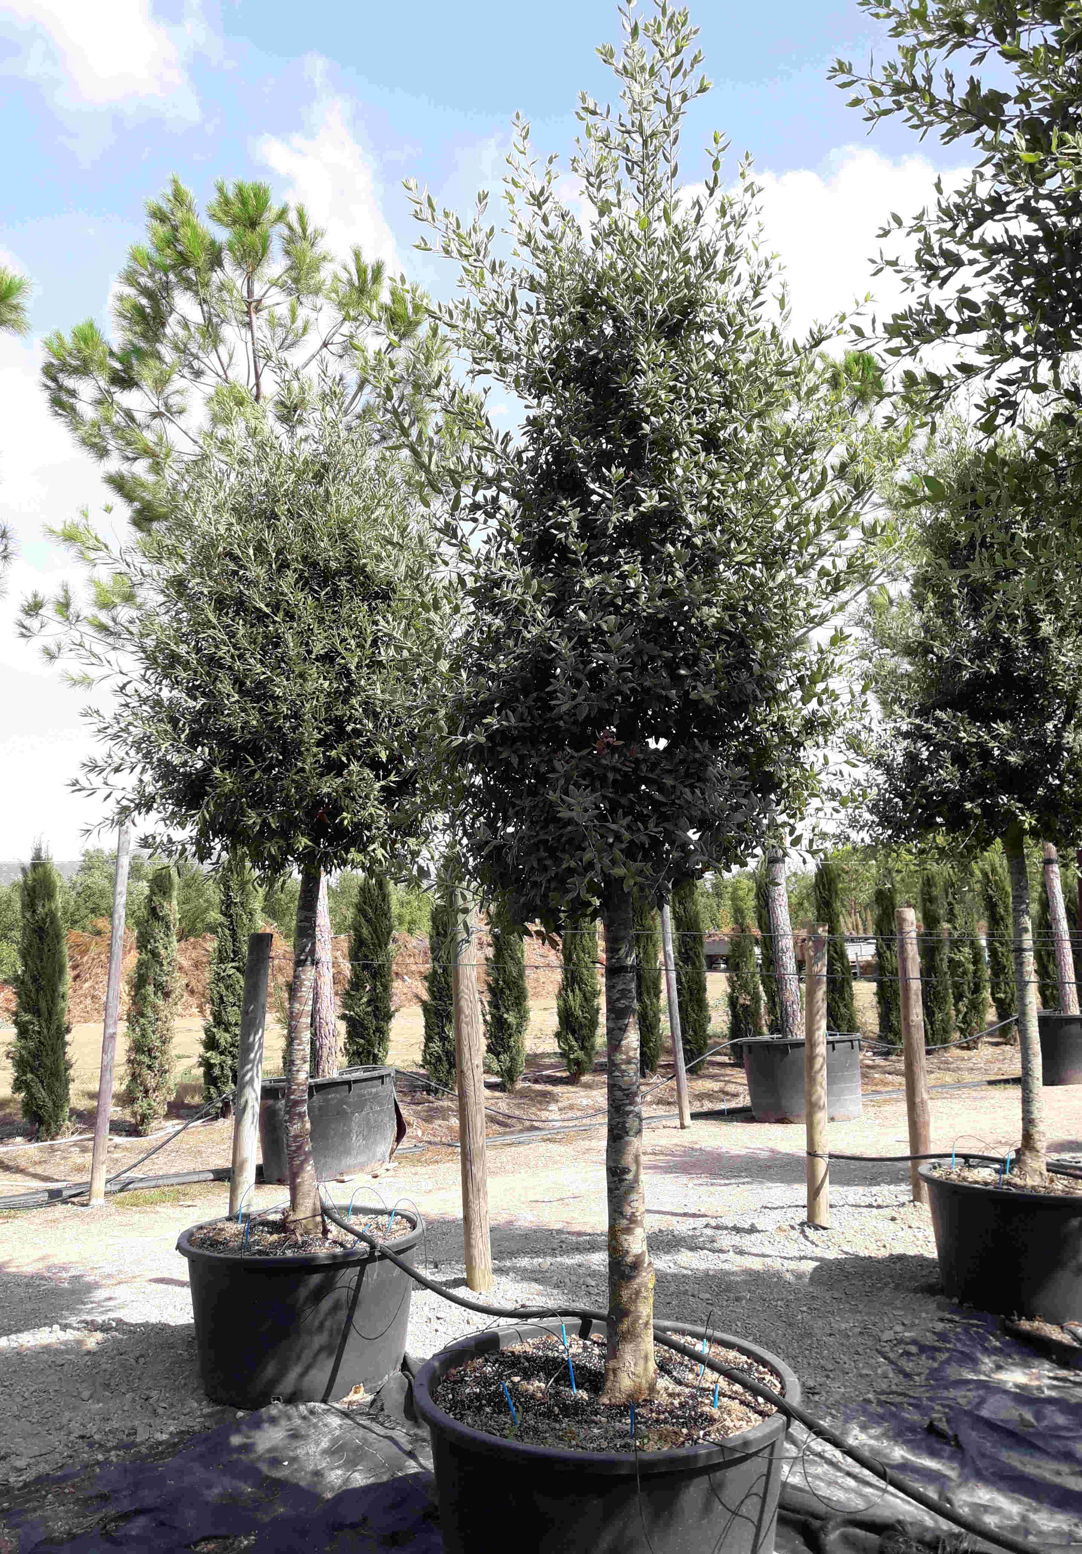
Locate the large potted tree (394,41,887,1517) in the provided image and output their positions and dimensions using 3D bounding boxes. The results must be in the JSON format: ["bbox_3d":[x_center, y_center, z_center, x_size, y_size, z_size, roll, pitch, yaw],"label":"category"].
[{"bbox_3d":[0.261,-0.088,3.079,1.196,3.932,1.196,-1,-7,0],"label":"large potted tree"}]

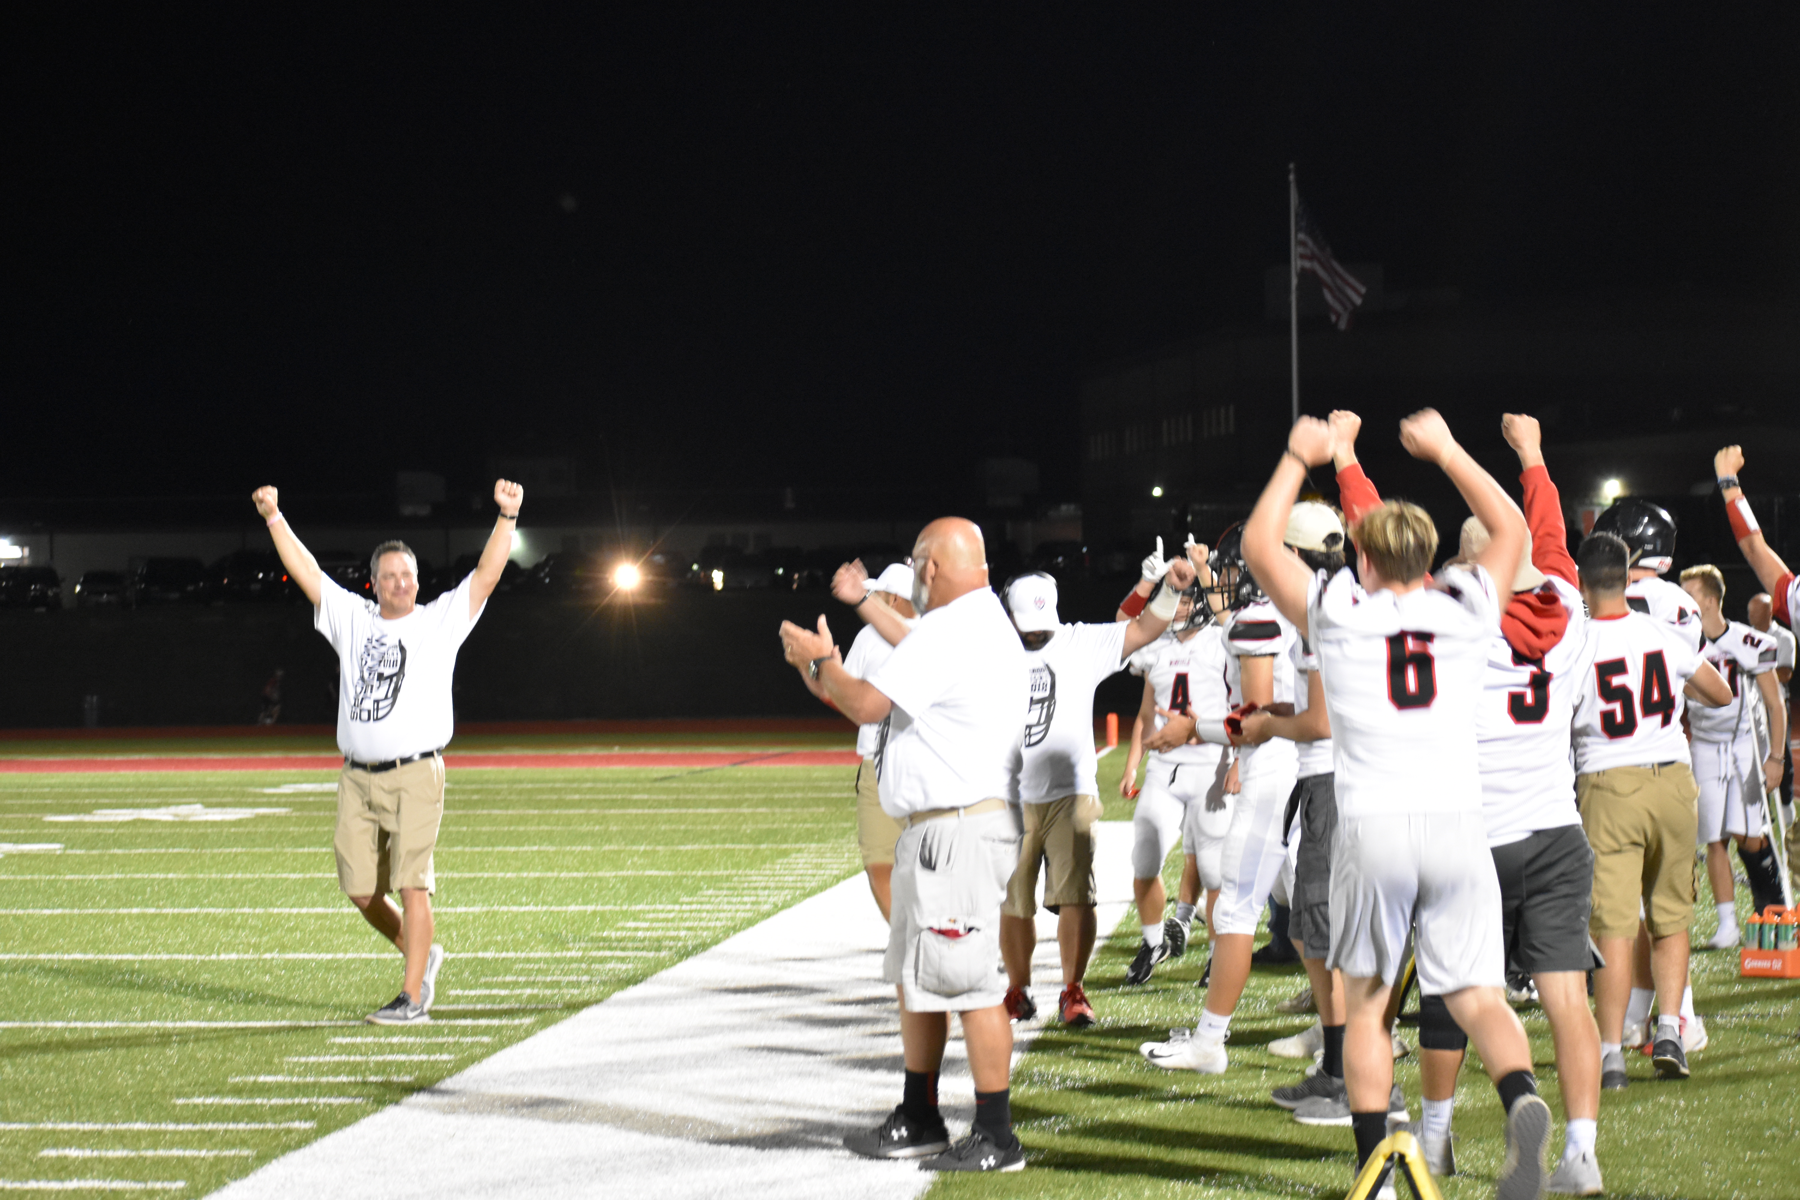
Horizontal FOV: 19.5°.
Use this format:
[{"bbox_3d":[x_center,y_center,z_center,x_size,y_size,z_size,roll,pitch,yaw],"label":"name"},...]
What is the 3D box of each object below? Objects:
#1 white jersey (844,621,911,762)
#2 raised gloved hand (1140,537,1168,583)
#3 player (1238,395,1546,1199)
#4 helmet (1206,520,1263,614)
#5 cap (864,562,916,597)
[{"bbox_3d":[0.027,0.388,22.600,0.420,0.640,0.520,-1,-1,27],"label":"white jersey"},{"bbox_3d":[1.089,-0.171,22.400,0.140,0.200,0.090,-1,-1,6],"label":"raised gloved hand"},{"bbox_3d":[1.281,0.534,13.600,0.790,2.050,0.660,-1,-1,-7],"label":"player"},{"bbox_3d":[1.193,-0.115,17.850,0.320,0.300,0.250,0,-1,-9],"label":"helmet"},{"bbox_3d":[-0.009,-0.088,22.600,0.260,0.150,0.180,11,4,24],"label":"cap"}]

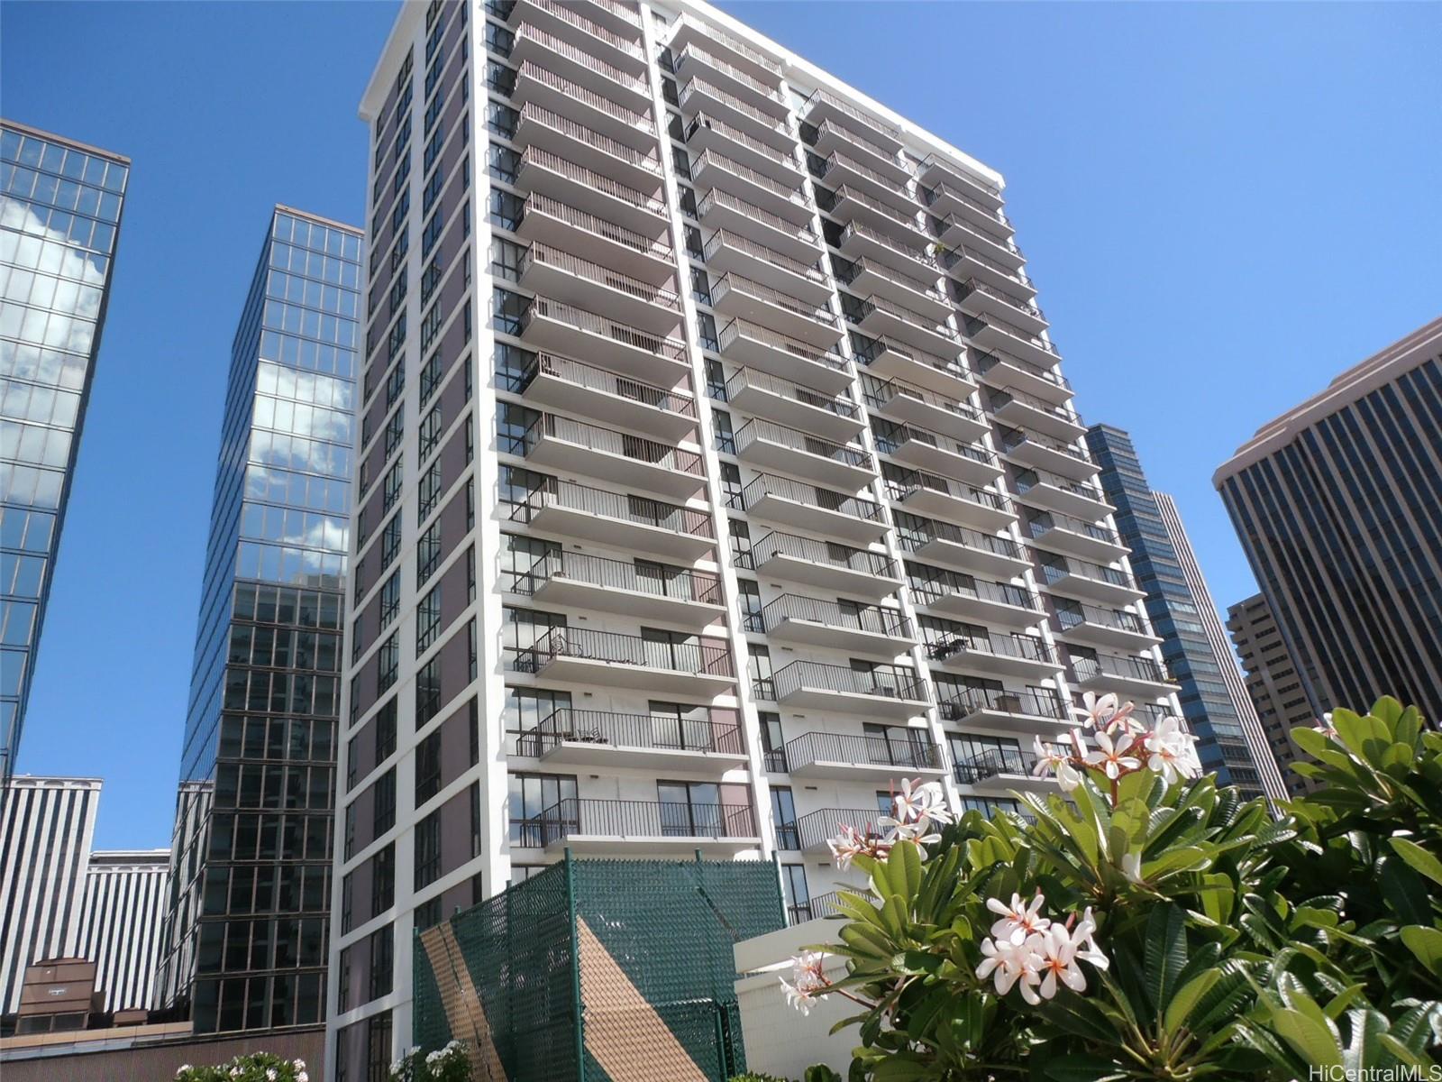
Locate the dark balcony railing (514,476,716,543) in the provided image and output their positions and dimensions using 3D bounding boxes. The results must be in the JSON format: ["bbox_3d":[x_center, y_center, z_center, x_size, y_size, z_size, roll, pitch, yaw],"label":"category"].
[{"bbox_3d":[-3.463,-0.738,36.271,6.918,1.086,1.430,12,-34,-34],"label":"dark balcony railing"}]

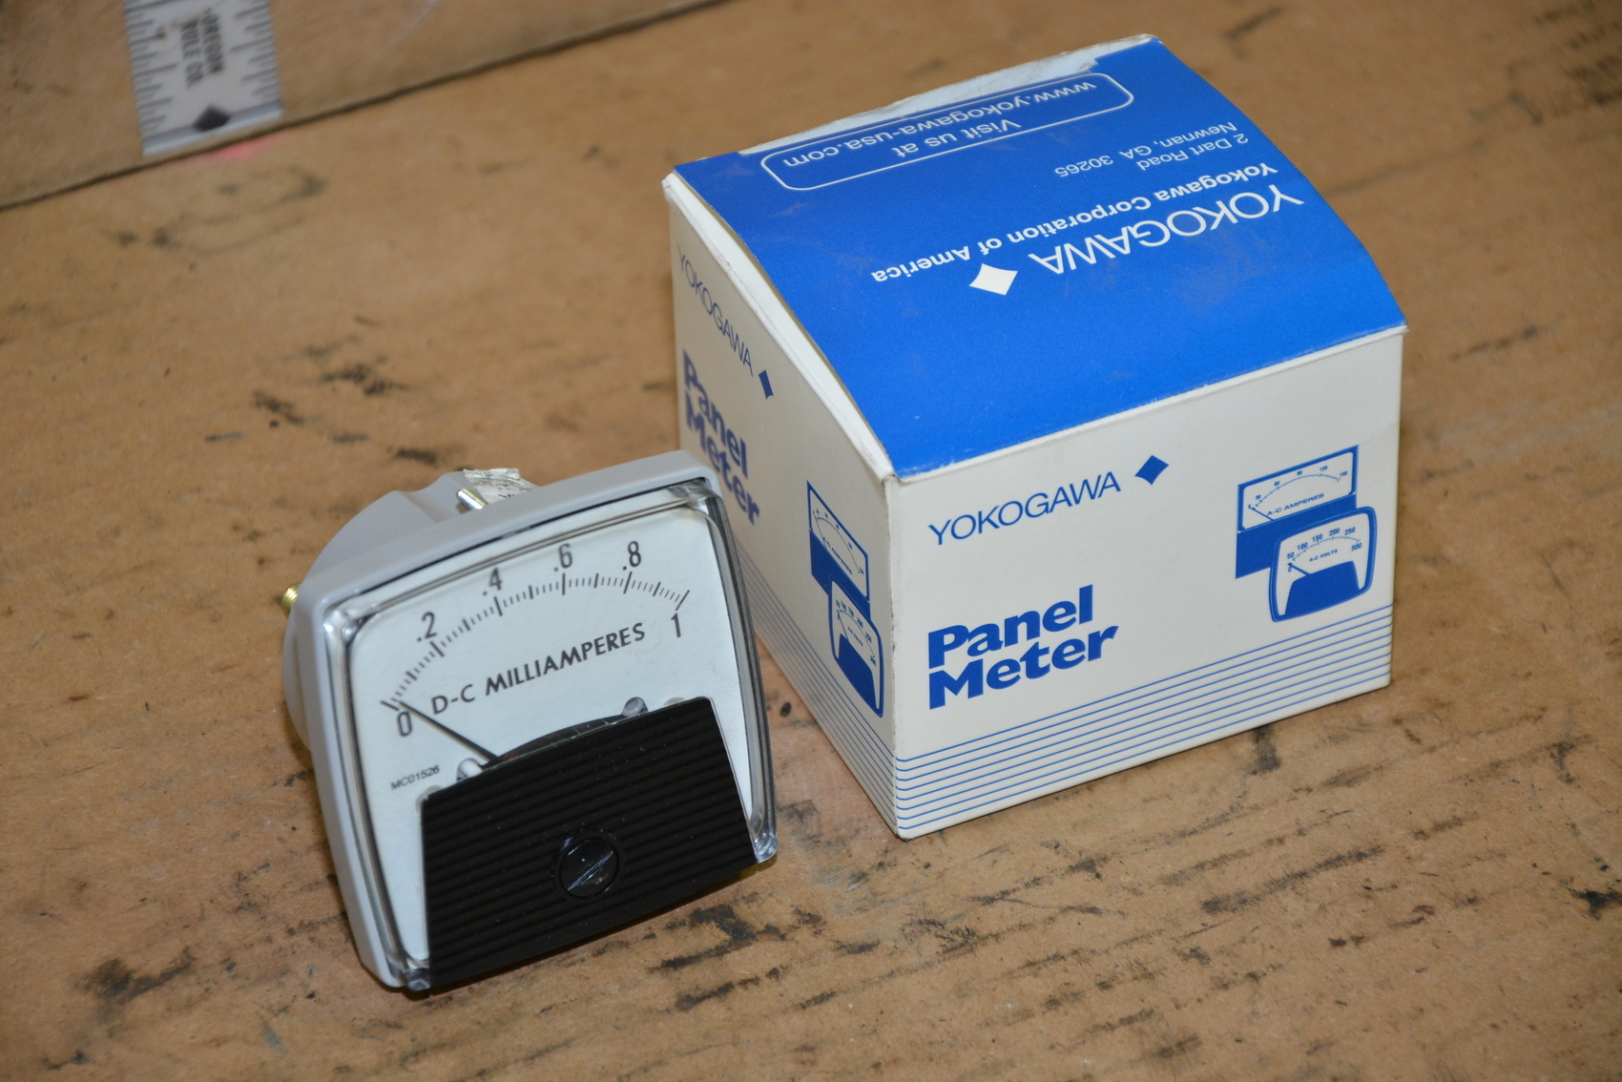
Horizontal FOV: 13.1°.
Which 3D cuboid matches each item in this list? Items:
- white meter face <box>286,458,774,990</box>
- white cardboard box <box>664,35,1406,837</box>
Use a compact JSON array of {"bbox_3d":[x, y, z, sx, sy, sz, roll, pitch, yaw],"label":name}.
[{"bbox_3d":[-0.037,0.027,1.012,0.064,0.065,0.009,-20,32,-21],"label":"white meter face"},{"bbox_3d":[0.033,-0.017,1.061,0.081,0.070,0.082,-16,40,-18],"label":"white cardboard box"}]

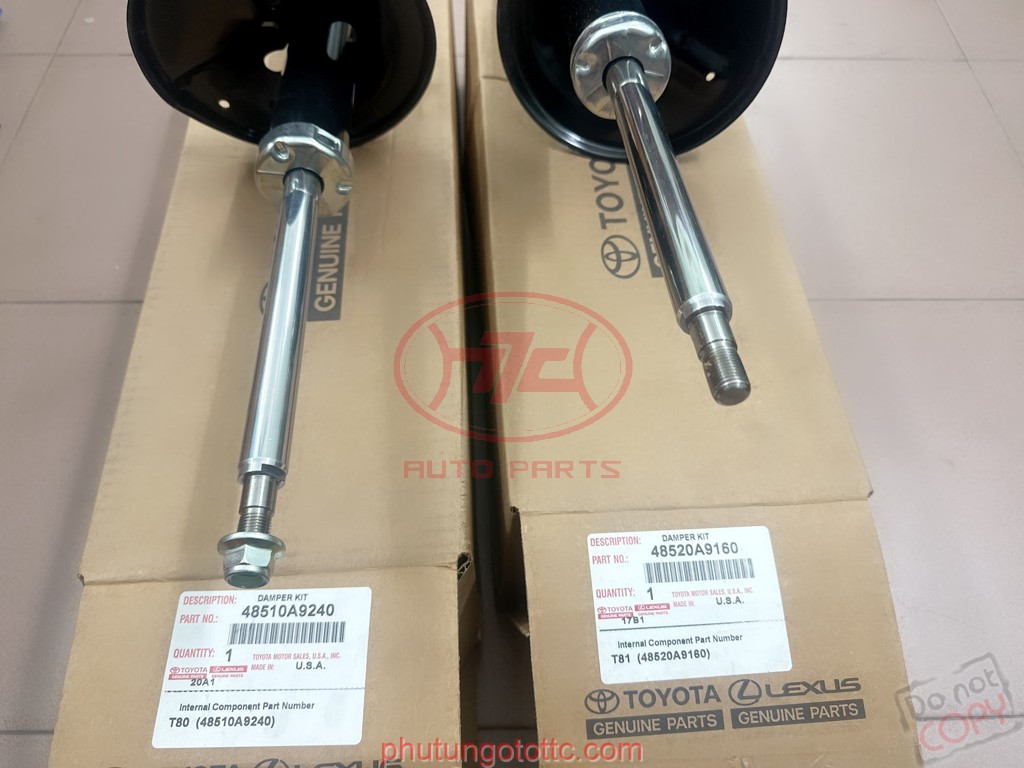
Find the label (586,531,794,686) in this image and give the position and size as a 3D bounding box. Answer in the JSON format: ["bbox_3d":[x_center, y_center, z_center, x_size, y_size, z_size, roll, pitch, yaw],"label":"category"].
[{"bbox_3d":[0.095,0.117,0.381,0.102,0.002,0.076,-2,71,-4],"label":"label"}]

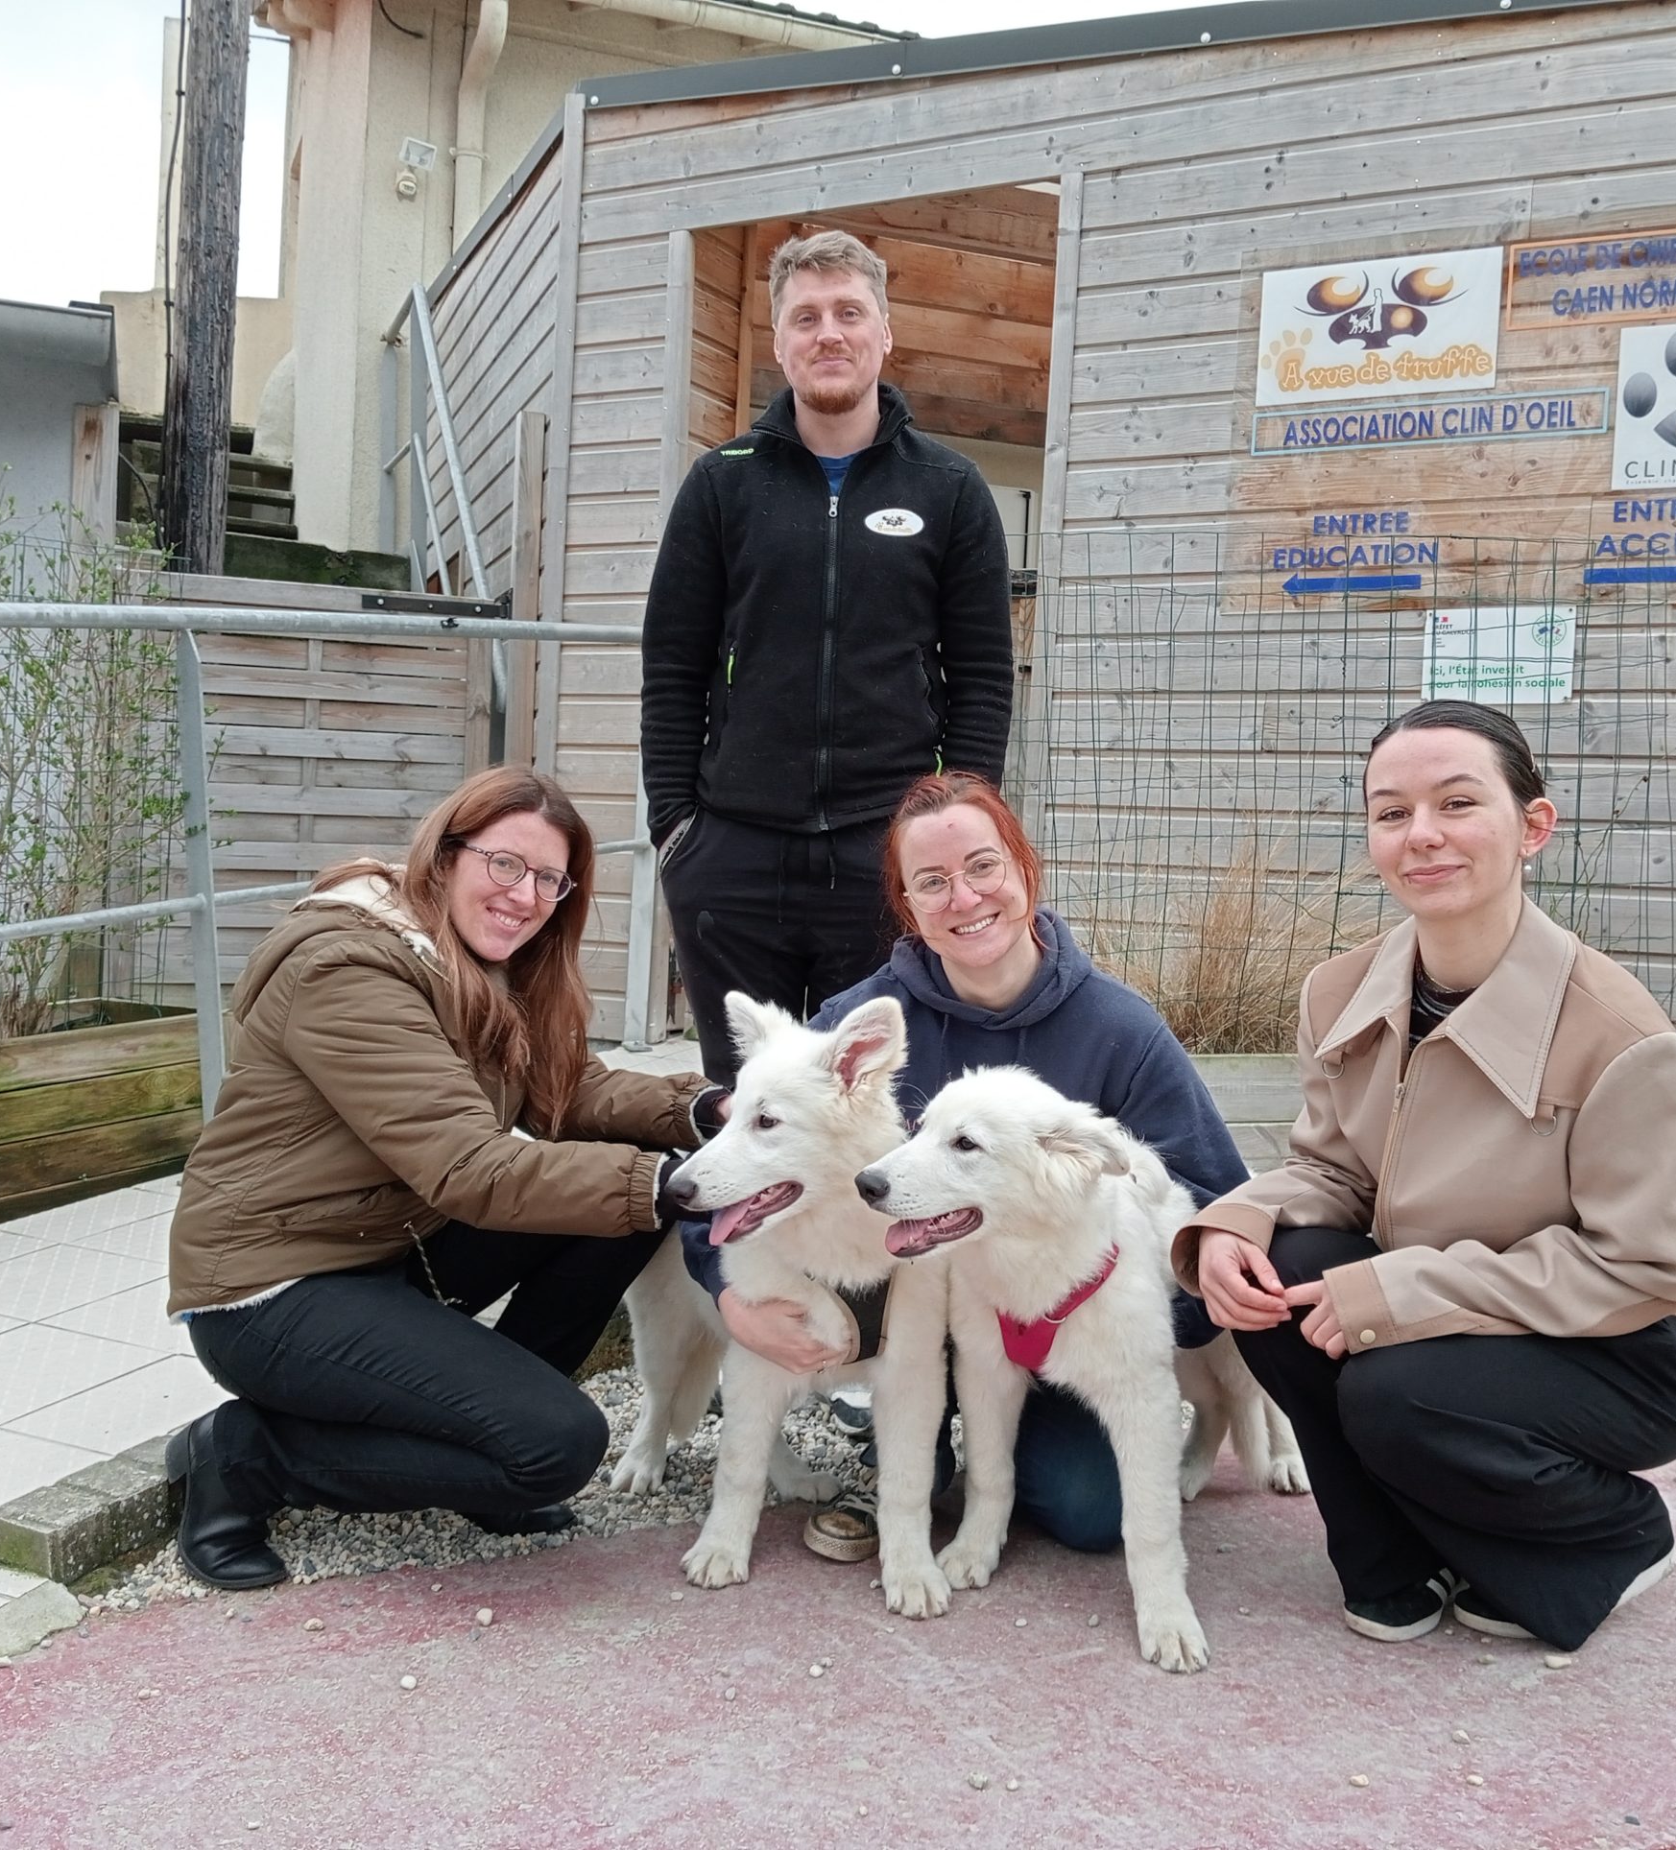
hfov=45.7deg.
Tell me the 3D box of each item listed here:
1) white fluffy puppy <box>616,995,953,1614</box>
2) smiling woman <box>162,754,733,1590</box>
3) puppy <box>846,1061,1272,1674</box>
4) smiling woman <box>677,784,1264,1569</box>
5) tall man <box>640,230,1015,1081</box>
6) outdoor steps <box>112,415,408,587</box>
[{"bbox_3d":[-0.060,0.410,2.410,0.380,0.670,0.660,3,2,-6],"label":"white fluffy puppy"},{"bbox_3d":[-0.450,0.285,2.290,0.670,0.935,0.490,4,2,18],"label":"smiling woman"},{"bbox_3d":[0.300,0.446,2.250,0.360,0.595,0.760,4,2,27],"label":"puppy"},{"bbox_3d":[0.155,0.280,2.450,0.620,0.920,0.660,3,2,3],"label":"smiling woman"},{"bbox_3d":[-0.030,-0.156,3.000,0.560,1.780,0.340,3,2,-1],"label":"tall man"},{"bbox_3d":[-2.450,-1.803,8.400,1.100,0.930,1.200,2,2,-19],"label":"outdoor steps"}]

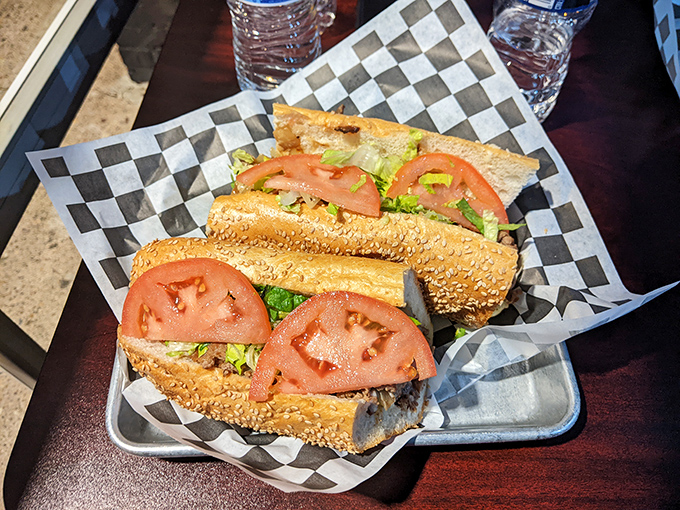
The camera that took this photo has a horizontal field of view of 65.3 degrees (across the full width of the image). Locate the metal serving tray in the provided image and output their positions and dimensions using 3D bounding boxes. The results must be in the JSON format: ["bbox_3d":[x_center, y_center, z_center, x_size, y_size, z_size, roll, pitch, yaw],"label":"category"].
[{"bbox_3d":[0.001,0.029,0.312,0.242,0.026,0.168,-2,58,-2],"label":"metal serving tray"}]

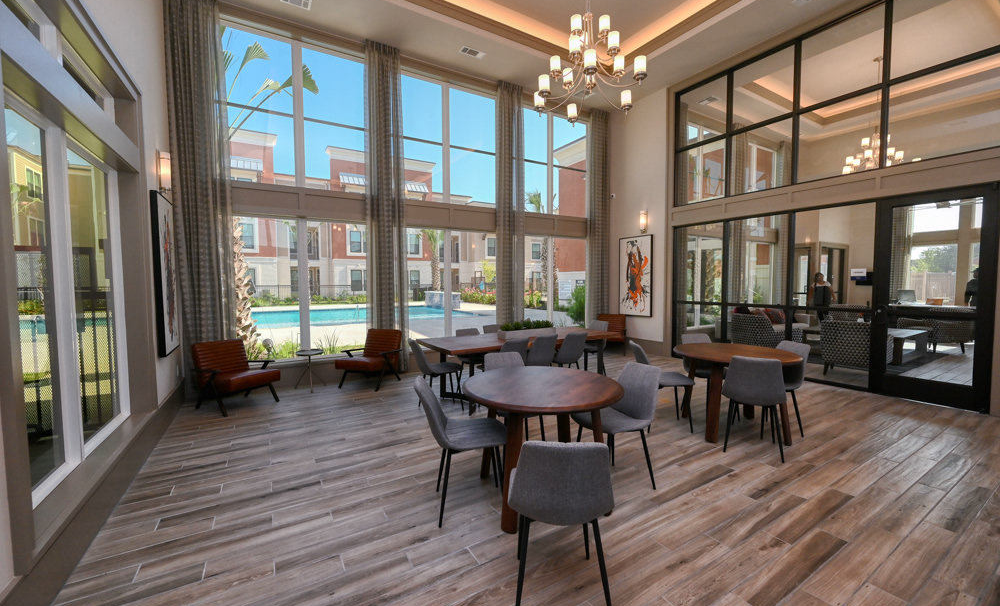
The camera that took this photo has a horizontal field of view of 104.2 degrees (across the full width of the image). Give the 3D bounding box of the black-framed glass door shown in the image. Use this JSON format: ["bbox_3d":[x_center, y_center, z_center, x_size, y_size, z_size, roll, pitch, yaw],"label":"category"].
[{"bbox_3d":[5.031,-0.046,4.573,0.080,2.440,0.930,-2,4,-31],"label":"black-framed glass door"}]

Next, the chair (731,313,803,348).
[{"bbox_3d":[4.837,0.632,7.081,0.780,0.830,0.730,-1,3,-13],"label":"chair"}]

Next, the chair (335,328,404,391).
[{"bbox_3d":[-1.818,0.775,5.468,0.655,0.735,0.796,0,3,17],"label":"chair"}]

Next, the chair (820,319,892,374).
[{"bbox_3d":[5.462,0.690,5.918,0.770,0.830,0.710,-3,4,-37],"label":"chair"}]

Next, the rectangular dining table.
[{"bbox_3d":[0.352,0.806,5.090,2.650,0.755,0.950,-2,4,-32],"label":"rectangular dining table"}]

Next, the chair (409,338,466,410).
[{"bbox_3d":[-0.690,0.813,4.391,0.580,0.830,0.470,-1,3,-20],"label":"chair"}]

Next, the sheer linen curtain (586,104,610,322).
[{"bbox_3d":[2.077,-1.487,8.217,0.570,4.980,0.160,-2,4,-31],"label":"sheer linen curtain"}]

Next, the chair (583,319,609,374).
[{"bbox_3d":[1.333,0.711,5.863,0.545,0.840,0.470,-3,4,-36],"label":"chair"}]

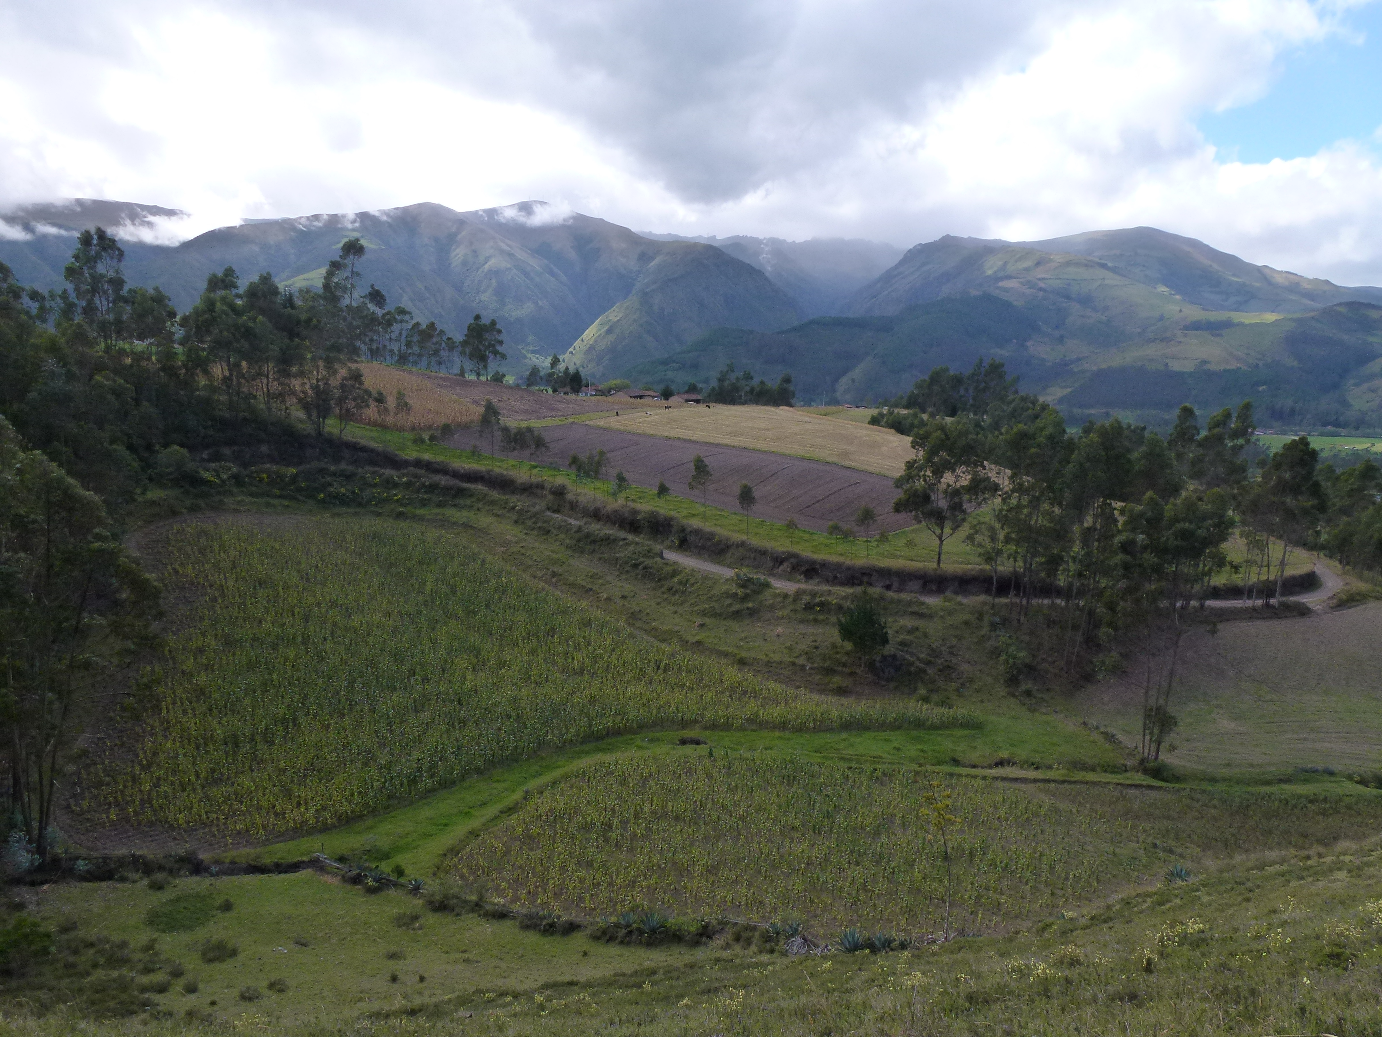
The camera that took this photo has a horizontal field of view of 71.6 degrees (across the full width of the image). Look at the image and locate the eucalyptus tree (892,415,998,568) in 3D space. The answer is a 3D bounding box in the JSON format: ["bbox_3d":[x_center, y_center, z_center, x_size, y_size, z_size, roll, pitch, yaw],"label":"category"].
[{"bbox_3d":[34.496,-3.662,130.000,14.000,20.000,13.500,0,9,0],"label":"eucalyptus tree"}]

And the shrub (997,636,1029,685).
[{"bbox_3d":[37.670,16.532,112.000,3.800,5.200,3.700,0,9,0],"label":"shrub"}]

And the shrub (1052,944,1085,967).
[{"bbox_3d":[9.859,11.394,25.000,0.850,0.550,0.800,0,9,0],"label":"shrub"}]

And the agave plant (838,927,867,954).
[{"bbox_3d":[7.917,20.680,47.000,1.400,1.200,1.400,0,9,0],"label":"agave plant"}]

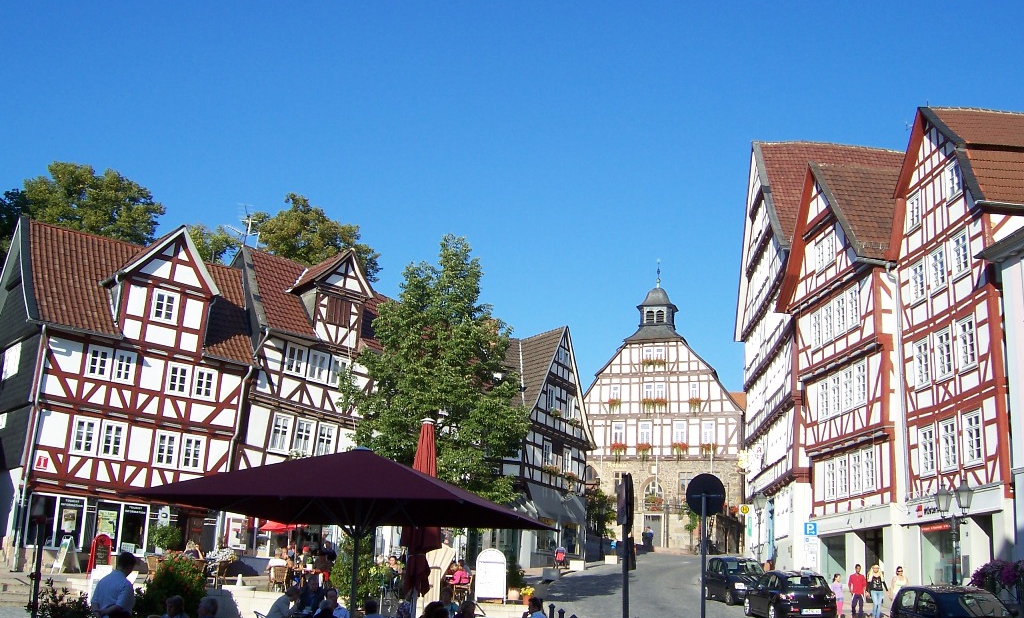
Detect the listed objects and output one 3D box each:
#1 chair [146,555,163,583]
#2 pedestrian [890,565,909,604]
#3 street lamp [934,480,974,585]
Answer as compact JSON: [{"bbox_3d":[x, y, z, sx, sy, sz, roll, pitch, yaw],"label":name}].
[{"bbox_3d":[-11.504,8.411,34.324,0.570,0.900,0.550,12,-17,-29],"label":"chair"},{"bbox_3d":[11.237,8.316,30.873,0.500,1.660,0.350,-1,-16,14],"label":"pedestrian"},{"bbox_3d":[11.504,6.480,27.643,0.450,4.100,1.450,5,-15,-6],"label":"street lamp"}]

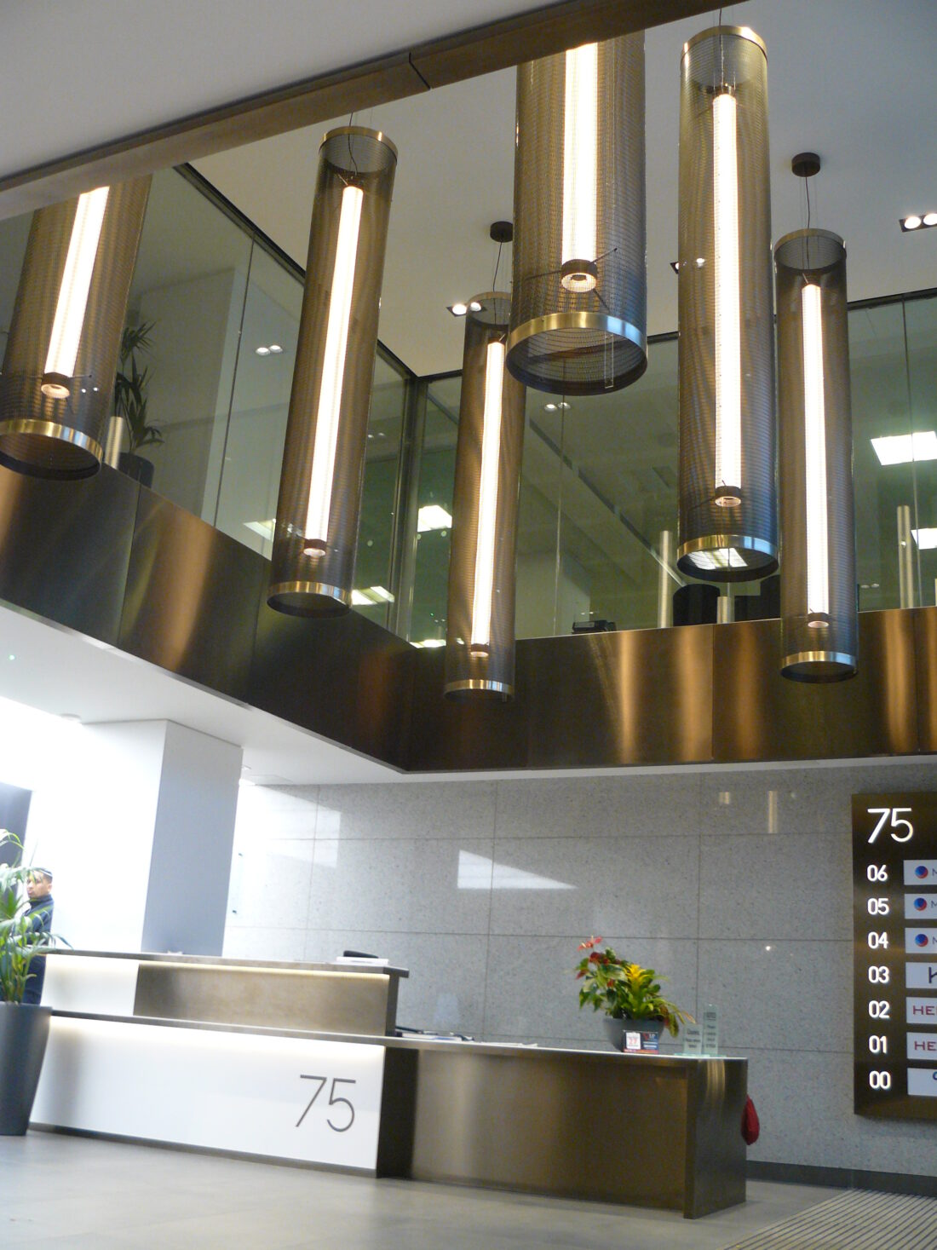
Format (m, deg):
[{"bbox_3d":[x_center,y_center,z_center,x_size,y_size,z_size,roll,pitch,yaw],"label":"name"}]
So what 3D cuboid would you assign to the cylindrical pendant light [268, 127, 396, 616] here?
[{"bbox_3d":[-0.660,-1.301,6.473,0.406,2.577,0.406,4,-18,1],"label":"cylindrical pendant light"}]

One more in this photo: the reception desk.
[{"bbox_3d":[-0.647,2.483,7.307,4.291,1.112,0.991,-5,-20,25],"label":"reception desk"}]

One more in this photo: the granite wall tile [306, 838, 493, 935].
[{"bbox_3d":[-0.508,1.925,9.610,1.530,0.691,0.030,-5,-20,26],"label":"granite wall tile"}]

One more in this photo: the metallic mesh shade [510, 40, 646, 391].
[{"bbox_3d":[0.400,-1.984,4.187,0.406,2.577,0.406,4,-18,1],"label":"metallic mesh shade"}]

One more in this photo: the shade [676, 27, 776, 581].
[{"bbox_3d":[1.117,-1.440,5.644,0.406,2.577,0.406,-5,-20,26],"label":"shade"}]

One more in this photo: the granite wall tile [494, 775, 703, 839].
[{"bbox_3d":[0.893,1.277,9.117,1.530,0.428,0.030,-5,-20,26],"label":"granite wall tile"}]

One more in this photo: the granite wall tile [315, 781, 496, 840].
[{"bbox_3d":[-0.473,1.401,9.781,1.530,0.428,0.030,-5,-20,26],"label":"granite wall tile"}]

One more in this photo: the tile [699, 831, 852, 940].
[{"bbox_3d":[2.204,1.670,8.293,1.530,0.691,0.030,-5,-20,26],"label":"tile"}]

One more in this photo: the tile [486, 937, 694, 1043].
[{"bbox_3d":[0.808,2.441,8.740,1.530,0.685,0.030,-5,-20,26],"label":"tile"}]

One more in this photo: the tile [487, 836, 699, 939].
[{"bbox_3d":[0.855,1.801,8.947,1.530,0.691,0.030,-5,-20,26],"label":"tile"}]

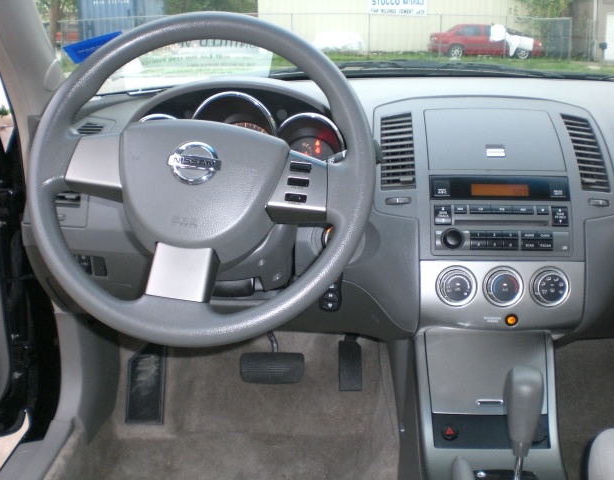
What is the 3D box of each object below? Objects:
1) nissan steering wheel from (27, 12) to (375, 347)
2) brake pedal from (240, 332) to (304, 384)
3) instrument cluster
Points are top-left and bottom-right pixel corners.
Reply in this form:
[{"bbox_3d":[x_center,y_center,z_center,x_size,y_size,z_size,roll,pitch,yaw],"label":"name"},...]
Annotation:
[{"bbox_3d":[-0.117,-0.071,0.792,0.385,0.385,0.090,6,-14,4],"label":"nissan steering wheel"},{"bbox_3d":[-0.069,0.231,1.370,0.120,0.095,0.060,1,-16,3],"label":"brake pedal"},{"bbox_3d":[-0.093,-0.154,1.010,0.288,0.125,0.070,1,1,3],"label":"instrument cluster"}]

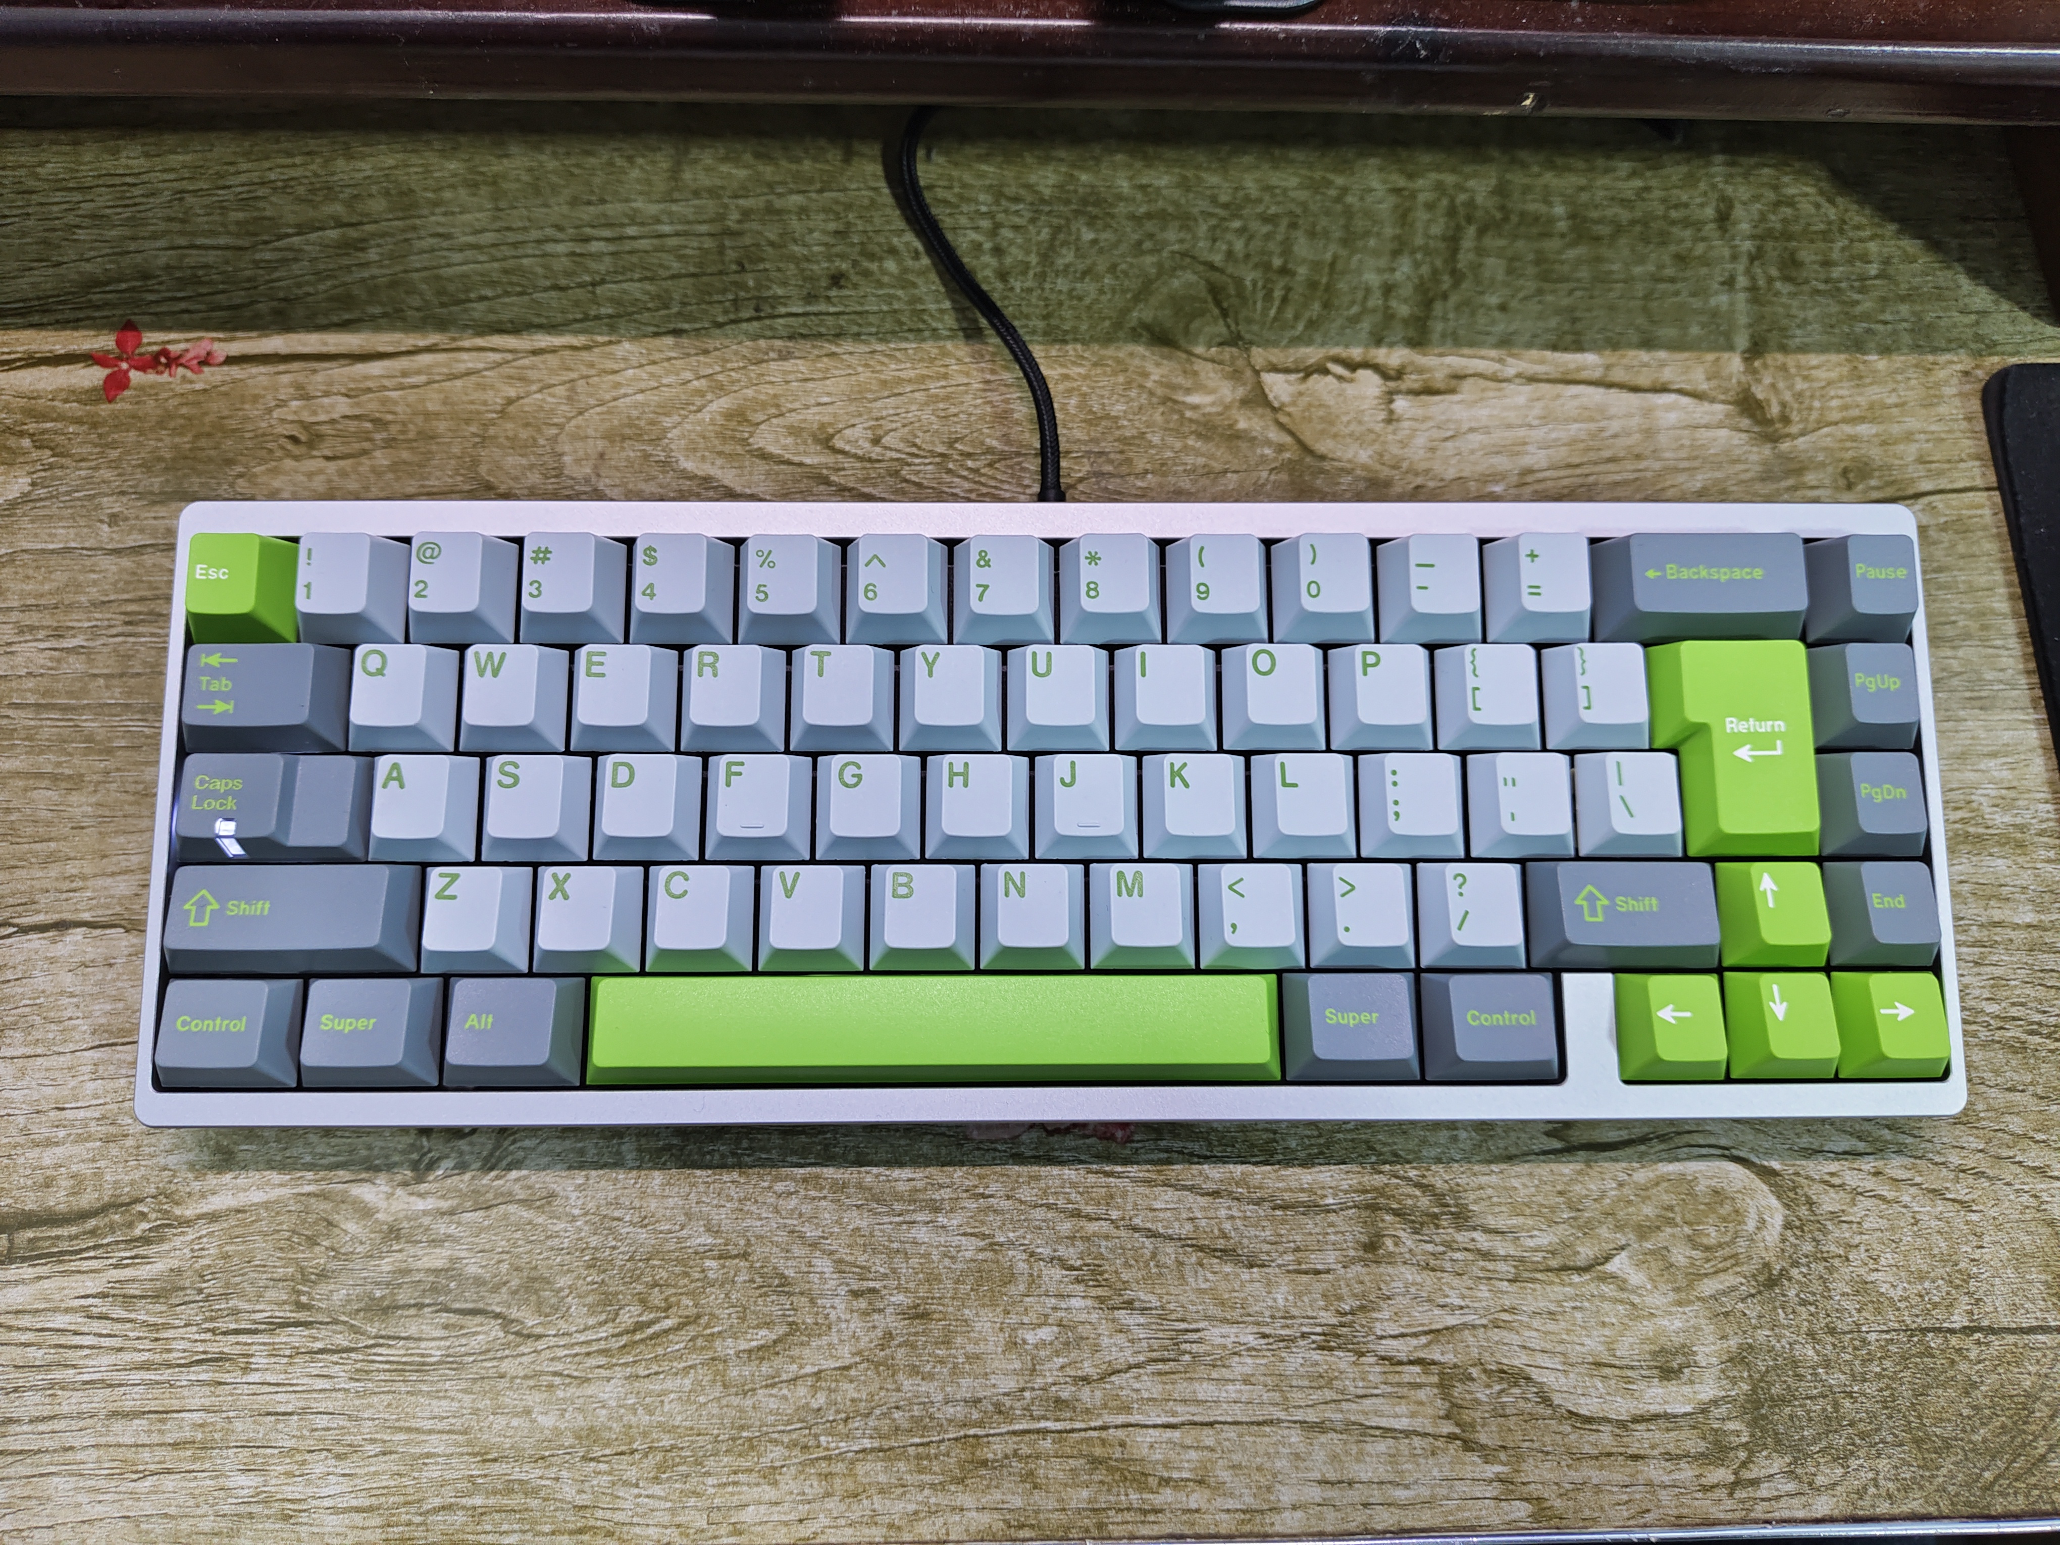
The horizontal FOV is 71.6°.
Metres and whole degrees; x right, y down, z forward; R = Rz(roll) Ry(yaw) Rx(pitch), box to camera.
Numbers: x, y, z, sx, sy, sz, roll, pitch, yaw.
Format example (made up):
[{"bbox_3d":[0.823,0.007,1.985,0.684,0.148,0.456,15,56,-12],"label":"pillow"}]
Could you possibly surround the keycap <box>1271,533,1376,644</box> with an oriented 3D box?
[{"bbox_3d":[0.053,-0.032,0.251,0.018,0.009,0.018,0,82,-1],"label":"keycap"}]

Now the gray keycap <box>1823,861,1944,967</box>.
[{"bbox_3d":[0.148,0.024,0.246,0.018,0.007,0.018,0,83,-1],"label":"gray keycap"}]

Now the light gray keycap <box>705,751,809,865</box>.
[{"bbox_3d":[-0.047,0.006,0.245,0.018,0.007,0.018,0,83,-1],"label":"light gray keycap"}]

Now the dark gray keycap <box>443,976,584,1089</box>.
[{"bbox_3d":[-0.087,0.044,0.239,0.023,0.008,0.018,0,83,-1],"label":"dark gray keycap"}]

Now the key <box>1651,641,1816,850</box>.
[{"bbox_3d":[0.124,-0.004,0.249,0.028,0.008,0.037,0,83,-1],"label":"key"}]

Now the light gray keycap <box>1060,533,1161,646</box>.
[{"bbox_3d":[0.015,-0.032,0.250,0.018,0.009,0.018,0,83,-1],"label":"light gray keycap"}]

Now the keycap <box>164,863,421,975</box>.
[{"bbox_3d":[-0.126,0.025,0.241,0.042,0.008,0.018,0,82,-1],"label":"keycap"}]

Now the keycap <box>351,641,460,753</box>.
[{"bbox_3d":[-0.109,-0.013,0.246,0.018,0.007,0.018,0,83,-1],"label":"keycap"}]

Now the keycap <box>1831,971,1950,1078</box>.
[{"bbox_3d":[0.148,0.043,0.243,0.018,0.008,0.018,0,83,-1],"label":"keycap"}]

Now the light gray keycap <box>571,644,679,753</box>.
[{"bbox_3d":[-0.071,-0.013,0.247,0.018,0.008,0.018,0,83,-1],"label":"light gray keycap"}]

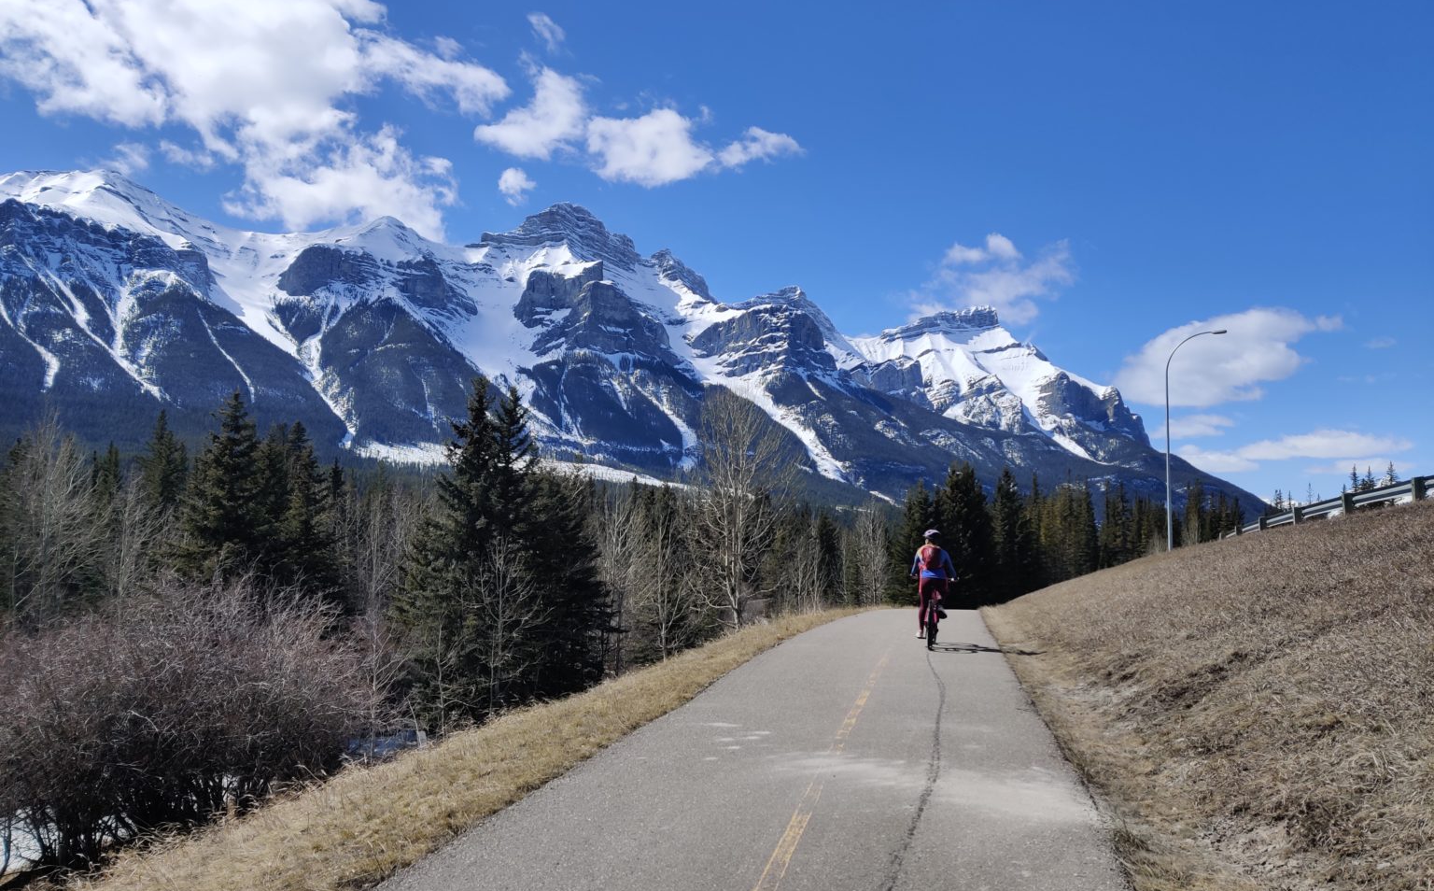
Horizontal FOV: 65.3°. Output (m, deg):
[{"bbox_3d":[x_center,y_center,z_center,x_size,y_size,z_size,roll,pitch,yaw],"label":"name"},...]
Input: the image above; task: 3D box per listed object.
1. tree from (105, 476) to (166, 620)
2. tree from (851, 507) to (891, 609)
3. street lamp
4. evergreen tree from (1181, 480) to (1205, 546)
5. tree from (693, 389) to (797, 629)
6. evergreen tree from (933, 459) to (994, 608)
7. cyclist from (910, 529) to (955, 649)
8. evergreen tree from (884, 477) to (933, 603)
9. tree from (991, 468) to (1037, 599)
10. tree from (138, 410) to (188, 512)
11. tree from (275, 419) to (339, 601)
[{"bbox_3d":[-19.215,3.391,37.000,2.001,4.744,2.001,2,-4,-27],"label":"tree"},{"bbox_3d":[6.886,4.933,50.000,1.703,4.507,1.703,0,-3,8],"label":"tree"},{"bbox_3d":[23.978,-0.308,56.000,3.000,11.218,0.300,-1,-3,16],"label":"street lamp"},{"bbox_3d":[44.697,6.994,105.000,2.629,7.572,2.629,-1,-4,23],"label":"evergreen tree"},{"bbox_3d":[0.776,1.770,31.000,2.888,6.614,2.888,0,-3,1],"label":"tree"},{"bbox_3d":[13.755,4.999,62.000,3.353,8.197,3.353,-1,-3,12],"label":"evergreen tree"},{"bbox_3d":[3.066,1.998,15.900,0.660,1.660,1.720,-1,-3,12],"label":"cyclist"},{"bbox_3d":[10.337,5.258,60.000,2.704,6.851,2.704,-1,-3,10],"label":"evergreen tree"},{"bbox_3d":[17.518,5.355,66.000,2.710,8.131,2.710,-1,-3,15],"label":"tree"},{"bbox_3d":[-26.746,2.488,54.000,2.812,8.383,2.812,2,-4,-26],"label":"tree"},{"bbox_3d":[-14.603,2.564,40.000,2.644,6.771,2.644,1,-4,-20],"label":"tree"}]

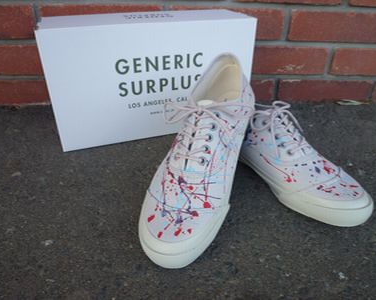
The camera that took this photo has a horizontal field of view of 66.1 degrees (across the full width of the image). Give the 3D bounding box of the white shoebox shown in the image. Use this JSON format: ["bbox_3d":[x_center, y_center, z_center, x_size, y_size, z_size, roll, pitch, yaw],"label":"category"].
[{"bbox_3d":[-0.064,-0.135,0.519,0.335,0.189,0.114,-10,34,-17],"label":"white shoebox"}]

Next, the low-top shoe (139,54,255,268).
[{"bbox_3d":[0.019,-0.014,0.336,0.100,0.098,0.281,10,53,18],"label":"low-top shoe"}]

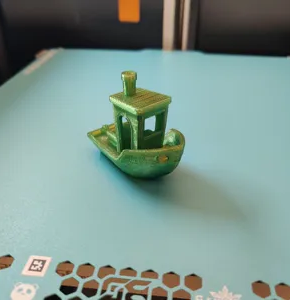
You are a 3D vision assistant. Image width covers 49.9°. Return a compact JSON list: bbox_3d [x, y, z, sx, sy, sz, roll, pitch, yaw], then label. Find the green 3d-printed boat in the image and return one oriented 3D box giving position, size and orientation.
[{"bbox_3d":[-0.004,-0.011,0.147,0.031,0.048,0.060,-23,41,-30],"label":"green 3d-printed boat"}]

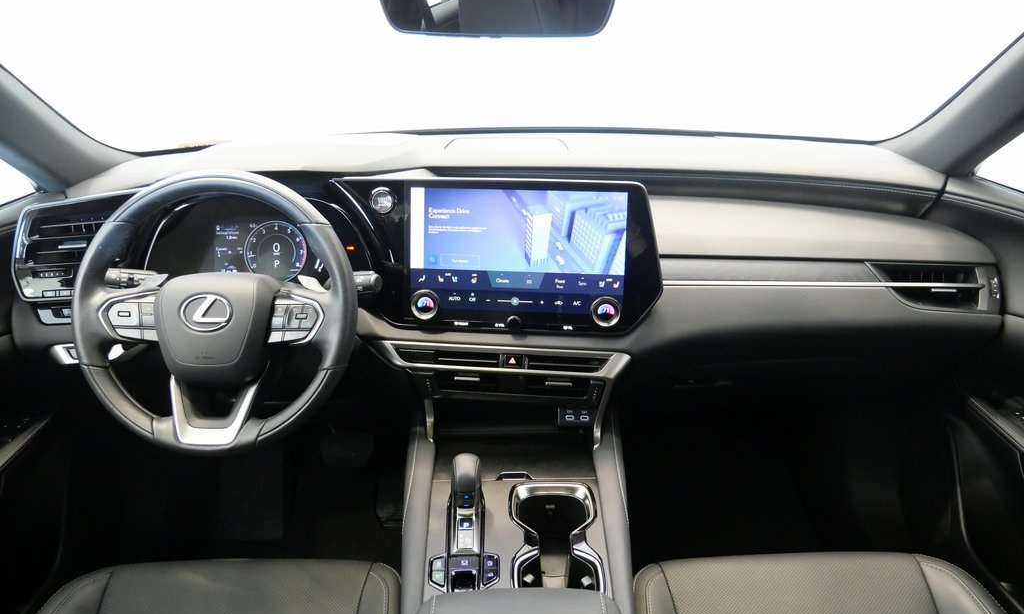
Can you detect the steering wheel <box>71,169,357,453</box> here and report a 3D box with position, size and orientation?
[{"bbox_3d":[-0.385,0.007,0.932,0.370,0.368,0.120,1,-1,-1],"label":"steering wheel"}]

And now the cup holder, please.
[{"bbox_3d":[0.055,0.323,0.917,0.118,0.070,0.194,-1,36,-1],"label":"cup holder"}]

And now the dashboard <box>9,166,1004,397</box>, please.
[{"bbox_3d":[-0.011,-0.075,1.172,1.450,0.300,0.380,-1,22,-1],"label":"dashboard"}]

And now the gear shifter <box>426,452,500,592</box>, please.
[{"bbox_3d":[-0.061,0.269,0.883,0.089,0.080,0.169,-1,36,-1],"label":"gear shifter"}]

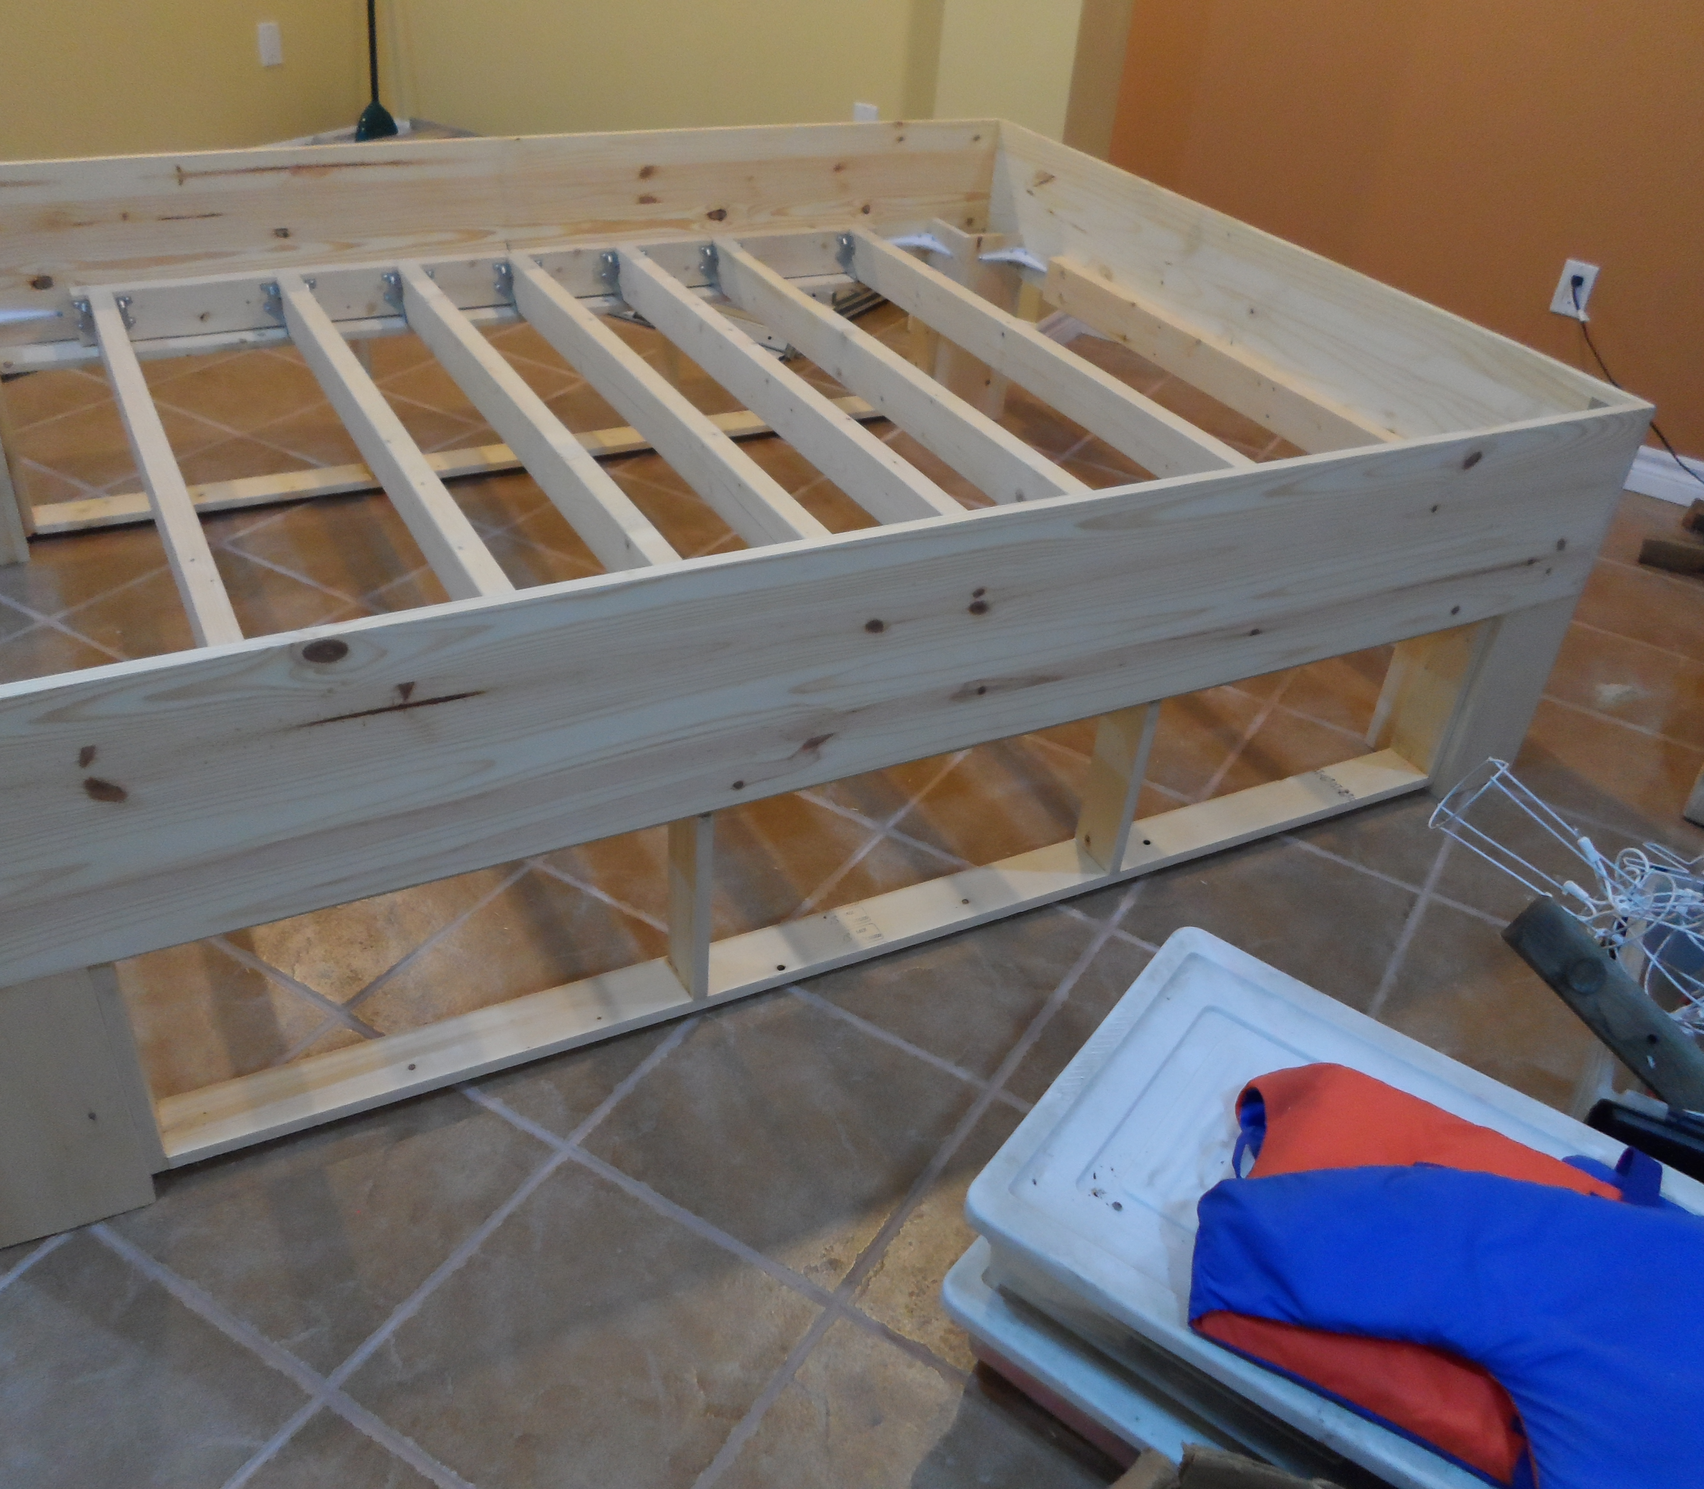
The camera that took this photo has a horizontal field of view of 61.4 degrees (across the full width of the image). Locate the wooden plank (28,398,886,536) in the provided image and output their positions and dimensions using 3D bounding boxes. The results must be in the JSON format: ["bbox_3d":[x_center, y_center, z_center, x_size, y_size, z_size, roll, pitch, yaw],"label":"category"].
[{"bbox_3d":[-0.644,-0.581,2.862,1.800,0.020,0.082,-13,39,-24],"label":"wooden plank"}]

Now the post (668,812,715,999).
[{"bbox_3d":[-0.183,0.157,1.618,0.019,0.285,0.081,-13,39,-24],"label":"post"}]

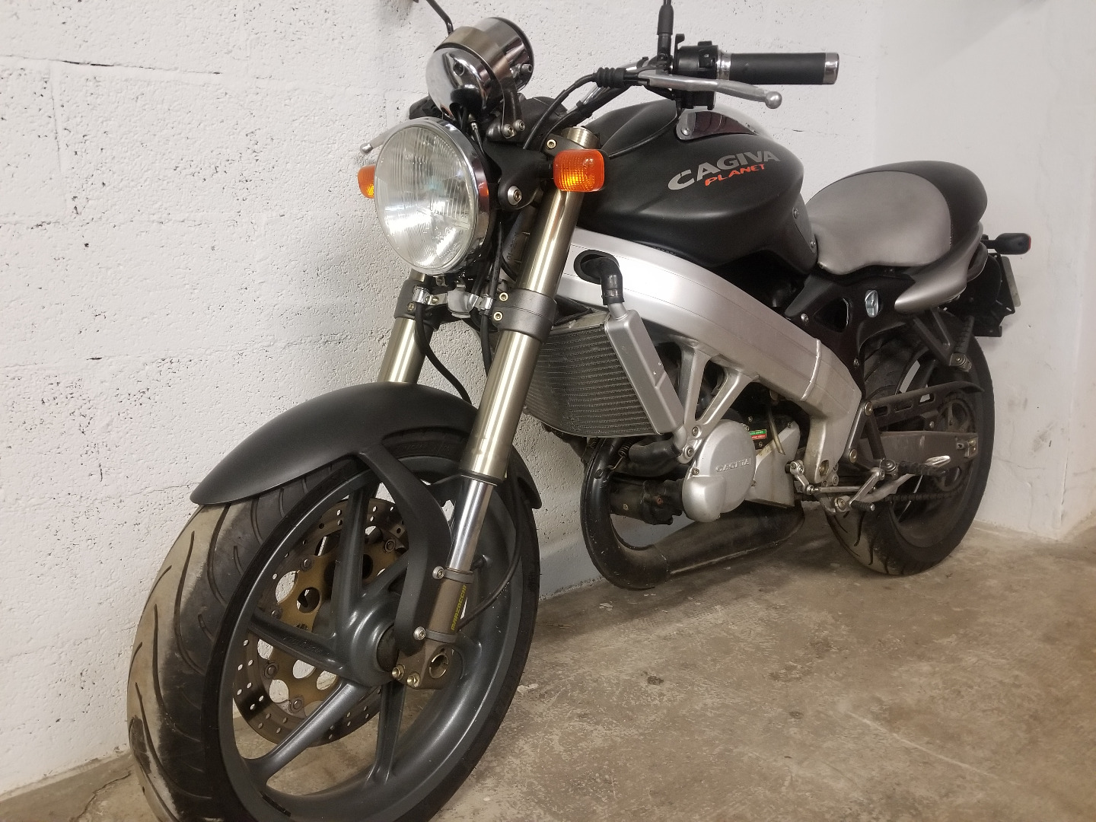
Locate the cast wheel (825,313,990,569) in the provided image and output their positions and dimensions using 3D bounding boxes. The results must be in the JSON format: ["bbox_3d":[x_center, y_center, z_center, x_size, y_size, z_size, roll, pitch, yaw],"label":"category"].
[{"bbox_3d":[0.835,0.066,1.899,0.610,0.610,0.150,-11,13,-39],"label":"cast wheel"}]

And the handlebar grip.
[{"bbox_3d":[0.267,-0.398,0.957,0.134,0.037,0.037,8,13,17],"label":"handlebar grip"}]

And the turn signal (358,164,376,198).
[{"bbox_3d":[-0.231,-0.324,1.162,0.062,0.048,0.052,10,16,38],"label":"turn signal"}]

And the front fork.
[{"bbox_3d":[-0.132,-0.030,1.071,0.260,0.730,0.120,10,-9,38],"label":"front fork"}]

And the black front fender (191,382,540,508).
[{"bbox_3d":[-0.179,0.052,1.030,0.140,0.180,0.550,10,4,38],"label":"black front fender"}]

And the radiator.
[{"bbox_3d":[0.022,-0.053,1.190,0.080,0.180,0.300,-40,28,-30],"label":"radiator"}]

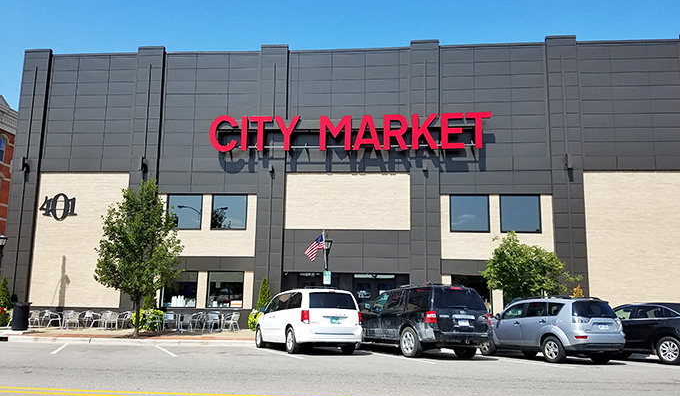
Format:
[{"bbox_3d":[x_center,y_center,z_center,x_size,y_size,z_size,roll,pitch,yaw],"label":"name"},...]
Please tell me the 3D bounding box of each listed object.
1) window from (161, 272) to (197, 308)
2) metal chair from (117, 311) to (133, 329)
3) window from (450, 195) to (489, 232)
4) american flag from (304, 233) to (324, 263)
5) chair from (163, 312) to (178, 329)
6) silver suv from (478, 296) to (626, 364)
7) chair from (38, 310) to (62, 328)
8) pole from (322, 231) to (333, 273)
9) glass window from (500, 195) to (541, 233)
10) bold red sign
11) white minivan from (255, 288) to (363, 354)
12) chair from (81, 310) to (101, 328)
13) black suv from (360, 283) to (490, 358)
[{"bbox_3d":[-6.841,3.906,21.713,1.556,1.517,0.120,0,-10,5],"label":"window"},{"bbox_3d":[-8.632,4.941,20.600,0.580,0.750,0.560,2,-8,-7],"label":"metal chair"},{"bbox_3d":[5.408,0.659,21.213,1.601,1.583,0.120,0,-10,5],"label":"window"},{"bbox_3d":[-0.933,1.858,19.010,0.772,1.030,0.300,0,-8,5],"label":"american flag"},{"bbox_3d":[-6.930,5.027,20.856,0.560,0.790,0.580,1,-8,-4],"label":"chair"},{"bbox_3d":[5.904,3.824,15.121,1.800,1.710,4.600,6,-12,-23],"label":"silver suv"},{"bbox_3d":[-11.577,4.913,20.600,0.650,0.750,0.560,-1,-8,11],"label":"chair"},{"bbox_3d":[-0.479,3.086,18.452,0.400,3.616,0.400,0,-10,5],"label":"pole"},{"bbox_3d":[7.518,0.672,21.246,1.675,1.602,0.100,0,-8,5],"label":"glass window"},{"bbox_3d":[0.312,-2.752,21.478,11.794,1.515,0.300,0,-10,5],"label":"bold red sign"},{"bbox_3d":[-1.235,3.933,16.431,2.000,1.790,5.150,7,-13,-25],"label":"white minivan"},{"bbox_3d":[-10.021,4.908,20.594,0.570,0.760,0.560,0,-10,5],"label":"chair"},{"bbox_3d":[2.295,3.769,16.007,2.050,1.950,5.250,5,-11,-24],"label":"black suv"}]

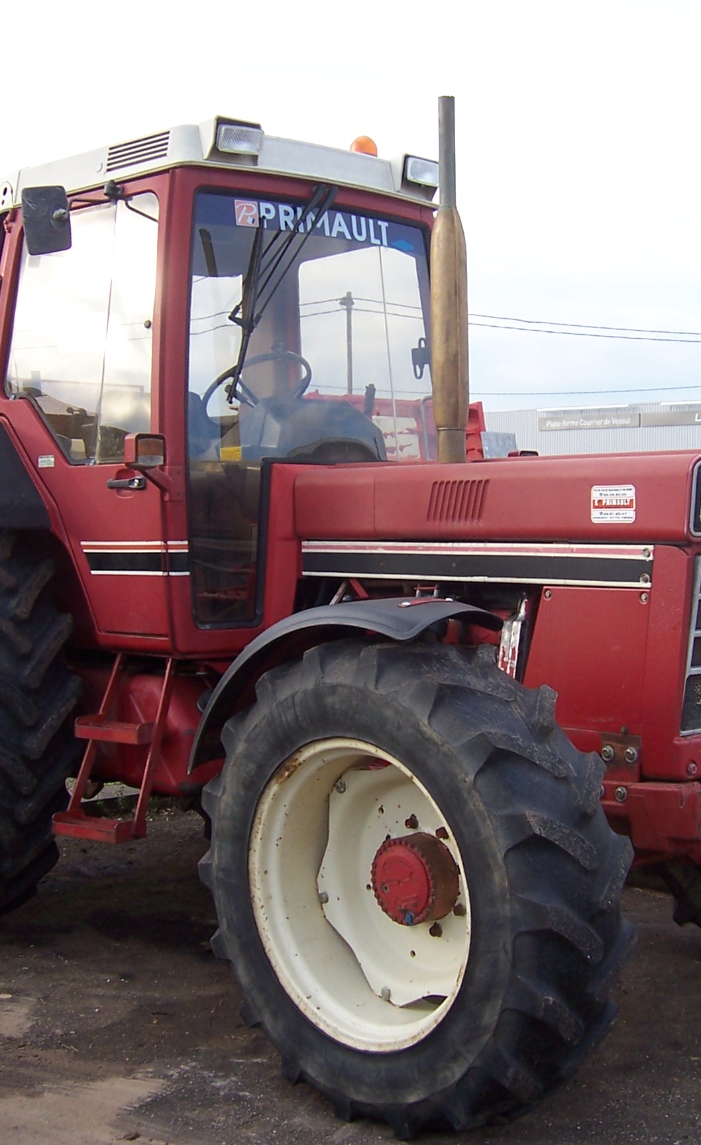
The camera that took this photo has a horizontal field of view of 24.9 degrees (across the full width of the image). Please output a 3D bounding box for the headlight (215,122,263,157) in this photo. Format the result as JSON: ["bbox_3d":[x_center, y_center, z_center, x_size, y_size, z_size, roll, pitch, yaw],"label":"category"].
[{"bbox_3d":[-0.374,-1.439,5.259,0.185,0.100,0.080,-2,3,-42],"label":"headlight"}]

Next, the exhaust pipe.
[{"bbox_3d":[0.315,-0.941,5.138,0.122,1.190,0.122,0,2,0],"label":"exhaust pipe"}]

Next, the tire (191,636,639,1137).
[{"bbox_3d":[0.118,0.762,3.964,0.330,1.230,1.250,-2,3,-44],"label":"tire"}]

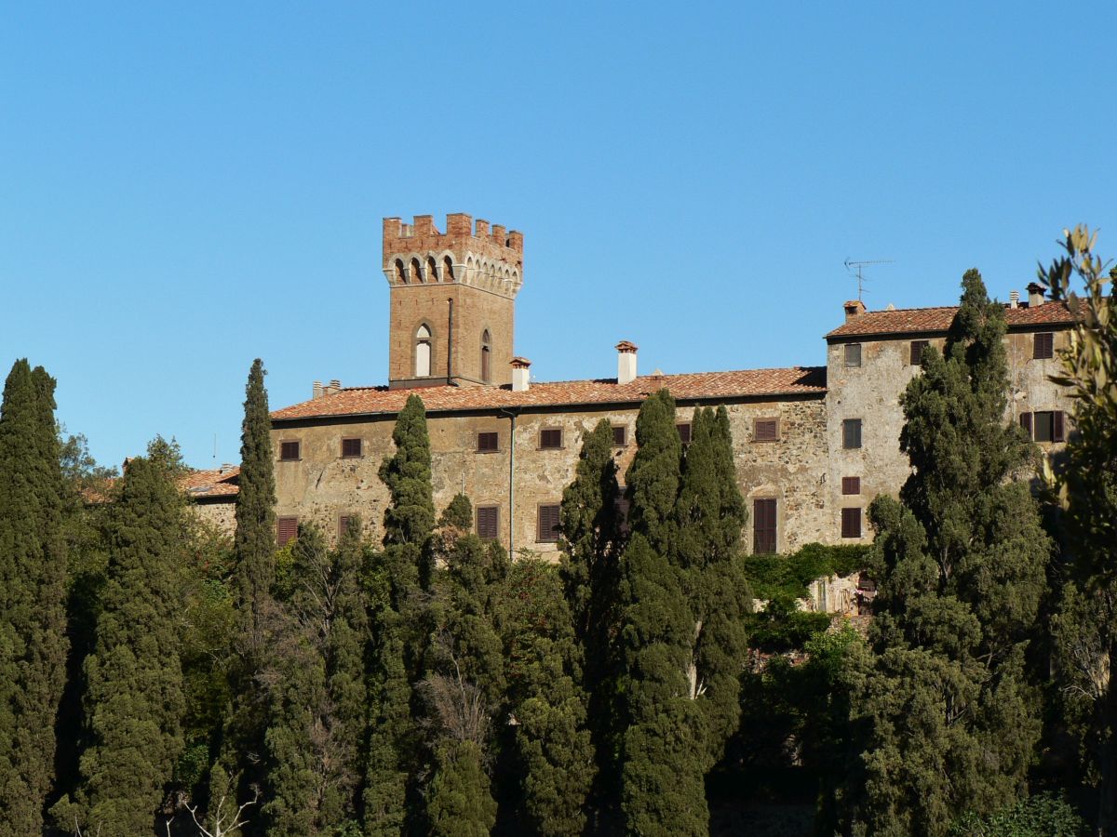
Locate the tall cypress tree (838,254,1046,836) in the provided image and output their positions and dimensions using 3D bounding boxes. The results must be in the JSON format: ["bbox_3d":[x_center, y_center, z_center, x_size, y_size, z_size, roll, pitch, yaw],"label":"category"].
[{"bbox_3d":[14.480,5.130,137.680,7.890,21.550,7.890,0,-5,0],"label":"tall cypress tree"}]

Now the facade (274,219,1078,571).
[{"bbox_3d":[5.570,-1.120,181.010,46.540,18.500,15.000,-3,-6,25],"label":"facade"}]

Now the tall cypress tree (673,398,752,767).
[{"bbox_3d":[6.300,8.130,151.400,3.390,17.380,3.390,0,-5,0],"label":"tall cypress tree"}]

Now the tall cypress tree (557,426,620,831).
[{"bbox_3d":[1.280,8.590,151.360,2.770,17.220,2.770,0,-5,0],"label":"tall cypress tree"}]

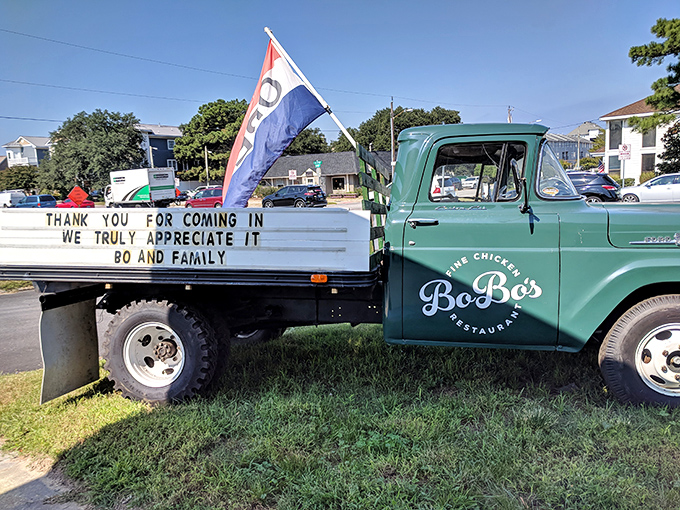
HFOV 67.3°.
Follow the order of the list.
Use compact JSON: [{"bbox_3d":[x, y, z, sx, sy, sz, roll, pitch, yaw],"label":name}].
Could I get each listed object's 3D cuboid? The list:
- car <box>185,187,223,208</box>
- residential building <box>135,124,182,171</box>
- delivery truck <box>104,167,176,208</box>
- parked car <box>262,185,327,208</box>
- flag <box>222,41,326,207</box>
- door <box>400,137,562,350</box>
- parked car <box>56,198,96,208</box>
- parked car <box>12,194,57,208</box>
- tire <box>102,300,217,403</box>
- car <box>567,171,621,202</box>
[{"bbox_3d":[-10.817,-4.821,44.195,5.100,1.750,1.970,2,8,27],"label":"car"},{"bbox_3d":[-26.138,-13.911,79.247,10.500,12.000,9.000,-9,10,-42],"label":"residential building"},{"bbox_3d":[-15.753,-4.853,39.630,5.800,3.350,2.350,2,9,31],"label":"delivery truck"},{"bbox_3d":[-3.481,-4.347,38.645,4.550,1.690,1.850,1,8,26],"label":"parked car"},{"bbox_3d":[-0.586,-1.097,4.500,0.900,1.500,0.330,0,8,19],"label":"flag"},{"bbox_3d":[0.882,-0.096,3.214,0.965,1.310,0.190,1,8,7],"label":"door"},{"bbox_3d":[-27.011,-5.058,52.153,4.600,1.380,1.820,3,9,33],"label":"parked car"},{"bbox_3d":[-32.739,-5.526,55.090,4.850,1.760,1.920,3,9,34],"label":"parked car"},{"bbox_3d":[-1.248,0.659,3.568,0.725,0.725,0.210,1,8,7],"label":"tire"},{"bbox_3d":[10.304,-2.910,23.974,4.780,1.700,1.880,1,8,26],"label":"car"}]

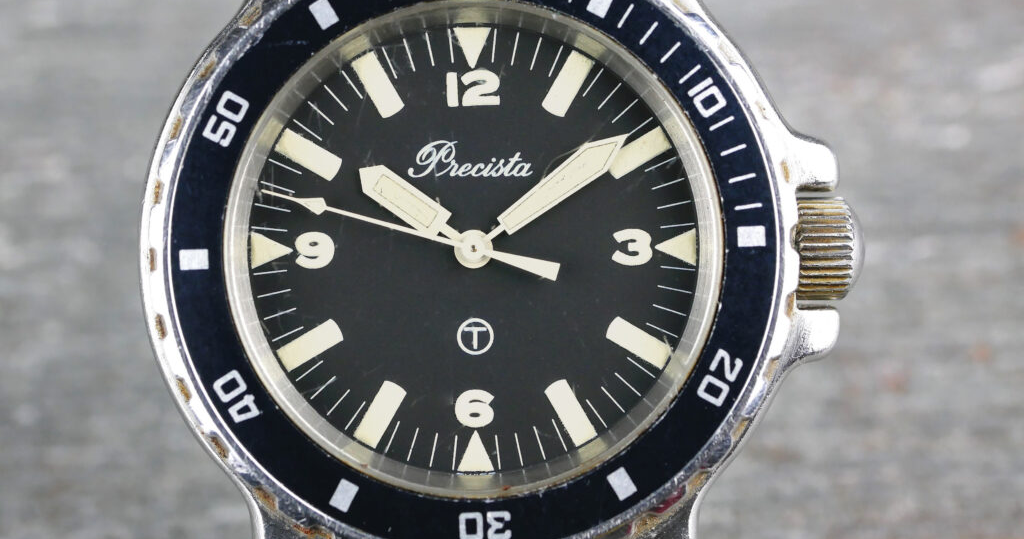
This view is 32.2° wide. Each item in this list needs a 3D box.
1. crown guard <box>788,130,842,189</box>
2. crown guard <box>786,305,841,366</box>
[{"bbox_3d":[0.018,-0.007,0.108,0.003,0.004,0.004,0,89,0],"label":"crown guard"},{"bbox_3d":[0.018,0.004,0.108,0.003,0.004,0.004,0,89,0],"label":"crown guard"}]

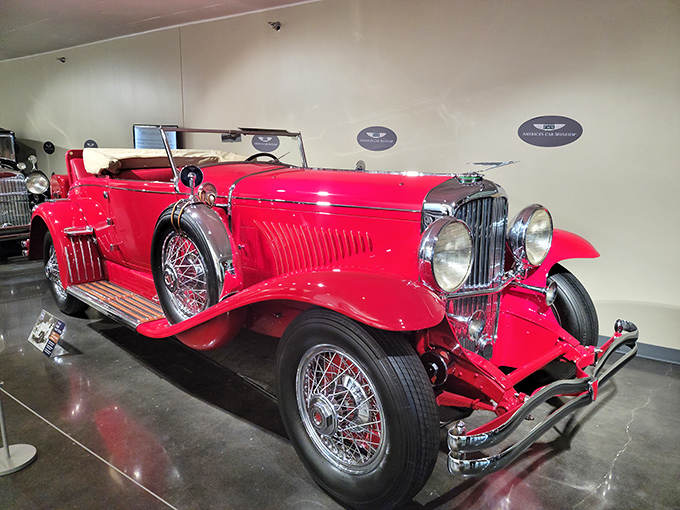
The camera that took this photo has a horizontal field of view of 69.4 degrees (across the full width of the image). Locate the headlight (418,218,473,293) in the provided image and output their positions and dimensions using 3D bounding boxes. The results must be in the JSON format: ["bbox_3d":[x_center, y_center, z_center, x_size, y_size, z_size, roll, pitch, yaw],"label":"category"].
[{"bbox_3d":[0.386,-0.005,1.942,0.302,0.302,0.185,-10,14,-43],"label":"headlight"}]

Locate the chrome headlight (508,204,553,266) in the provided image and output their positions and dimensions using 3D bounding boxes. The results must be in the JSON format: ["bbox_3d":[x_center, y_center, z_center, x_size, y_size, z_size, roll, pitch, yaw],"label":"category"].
[{"bbox_3d":[0.922,-0.103,2.447,0.302,0.302,0.185,-10,14,-43],"label":"chrome headlight"}]

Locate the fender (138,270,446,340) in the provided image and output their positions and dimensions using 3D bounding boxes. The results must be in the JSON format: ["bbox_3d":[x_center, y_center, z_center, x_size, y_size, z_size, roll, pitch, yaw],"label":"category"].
[{"bbox_3d":[-0.362,0.294,2.398,0.480,0.650,2.210,-10,14,-43],"label":"fender"}]

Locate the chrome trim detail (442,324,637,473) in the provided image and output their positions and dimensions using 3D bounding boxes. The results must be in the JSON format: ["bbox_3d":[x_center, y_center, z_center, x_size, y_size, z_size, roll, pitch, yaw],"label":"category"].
[{"bbox_3d":[0.964,0.530,2.038,1.570,0.190,0.230,-10,14,-43],"label":"chrome trim detail"}]

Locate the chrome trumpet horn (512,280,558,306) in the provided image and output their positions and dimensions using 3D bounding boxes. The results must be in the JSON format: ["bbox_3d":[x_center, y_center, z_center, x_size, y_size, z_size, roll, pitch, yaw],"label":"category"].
[{"bbox_3d":[0.968,0.174,2.474,0.130,0.130,0.260,-10,14,-43],"label":"chrome trumpet horn"}]

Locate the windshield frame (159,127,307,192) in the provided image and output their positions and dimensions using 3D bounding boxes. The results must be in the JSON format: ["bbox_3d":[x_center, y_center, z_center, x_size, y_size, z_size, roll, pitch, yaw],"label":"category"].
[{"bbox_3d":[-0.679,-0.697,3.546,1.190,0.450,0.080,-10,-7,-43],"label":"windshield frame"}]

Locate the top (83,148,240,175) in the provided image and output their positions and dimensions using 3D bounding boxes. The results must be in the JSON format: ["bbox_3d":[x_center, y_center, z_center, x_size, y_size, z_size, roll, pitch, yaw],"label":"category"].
[{"bbox_3d":[-1.449,-0.800,4.283,1.220,0.220,0.790,-10,14,-43],"label":"top"}]

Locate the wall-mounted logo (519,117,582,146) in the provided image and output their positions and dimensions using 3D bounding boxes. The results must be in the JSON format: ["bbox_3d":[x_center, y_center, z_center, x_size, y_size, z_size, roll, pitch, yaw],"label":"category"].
[{"bbox_3d":[1.526,-0.897,3.566,0.460,0.230,0.015,7,13,40],"label":"wall-mounted logo"}]

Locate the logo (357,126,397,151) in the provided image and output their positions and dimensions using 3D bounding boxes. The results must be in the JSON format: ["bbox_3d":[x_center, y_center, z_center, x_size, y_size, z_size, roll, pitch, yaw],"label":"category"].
[{"bbox_3d":[0.339,-1.077,4.551,0.460,0.230,0.015,7,13,40],"label":"logo"}]

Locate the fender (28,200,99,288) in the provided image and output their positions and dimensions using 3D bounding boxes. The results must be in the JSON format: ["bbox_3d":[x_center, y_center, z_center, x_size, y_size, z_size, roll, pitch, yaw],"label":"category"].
[{"bbox_3d":[-2.643,-0.142,4.657,0.320,0.720,1.350,-10,14,-43],"label":"fender"}]

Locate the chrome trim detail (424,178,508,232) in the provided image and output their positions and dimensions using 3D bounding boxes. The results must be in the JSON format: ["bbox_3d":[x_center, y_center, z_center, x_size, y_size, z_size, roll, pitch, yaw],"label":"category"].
[{"bbox_3d":[0.616,-0.241,2.258,0.540,0.250,0.230,-10,14,-43],"label":"chrome trim detail"}]

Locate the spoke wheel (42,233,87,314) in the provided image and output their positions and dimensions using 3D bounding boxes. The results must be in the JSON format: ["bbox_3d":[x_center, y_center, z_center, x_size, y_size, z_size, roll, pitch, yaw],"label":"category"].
[{"bbox_3d":[-2.560,0.146,4.579,0.200,0.798,0.798,-10,14,-43],"label":"spoke wheel"}]

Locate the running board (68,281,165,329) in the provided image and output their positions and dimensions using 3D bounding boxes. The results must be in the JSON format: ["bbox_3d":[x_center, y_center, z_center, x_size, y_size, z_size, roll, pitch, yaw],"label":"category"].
[{"bbox_3d":[-1.711,0.351,3.748,0.290,0.055,1.470,-10,14,-43],"label":"running board"}]

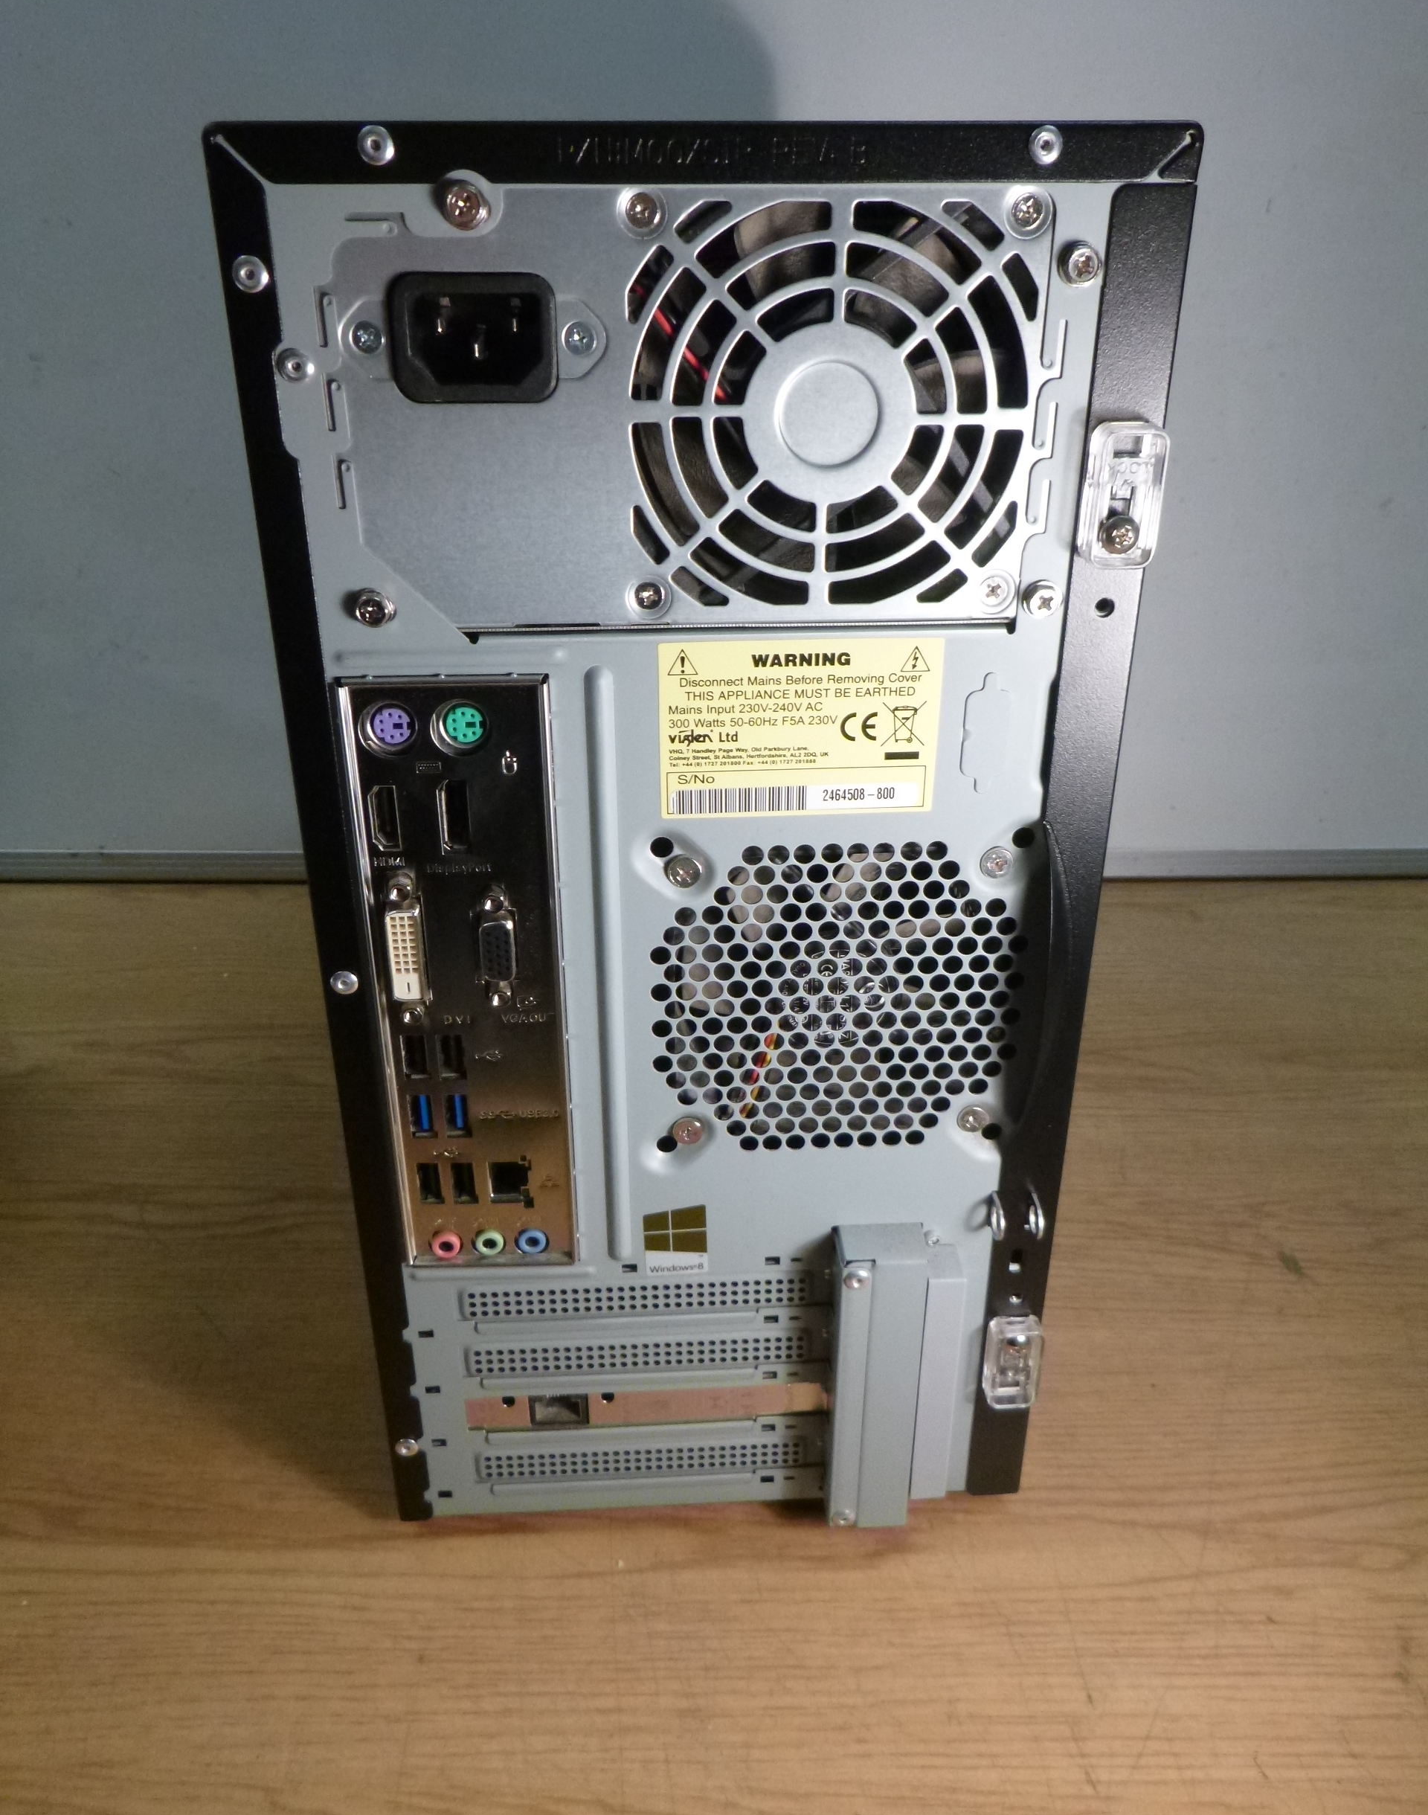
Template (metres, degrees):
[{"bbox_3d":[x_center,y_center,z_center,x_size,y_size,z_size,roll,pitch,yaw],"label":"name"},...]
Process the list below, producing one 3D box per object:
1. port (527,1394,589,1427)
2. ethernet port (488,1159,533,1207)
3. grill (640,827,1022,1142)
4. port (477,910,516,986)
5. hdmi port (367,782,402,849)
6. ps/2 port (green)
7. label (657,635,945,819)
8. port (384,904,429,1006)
[{"bbox_3d":[-0.043,0.140,0.390,0.017,0.012,0.009,-1,27,-2],"label":"port"},{"bbox_3d":[-0.052,0.068,0.358,0.011,0.015,0.012,-2,27,-3],"label":"ethernet port"},{"bbox_3d":[0.030,0.021,0.330,0.089,0.087,0.003,-2,27,-3],"label":"grill"},{"bbox_3d":[-0.050,0.008,0.321,0.009,0.017,0.010,-2,27,-3],"label":"port"},{"bbox_3d":[-0.073,-0.022,0.308,0.006,0.015,0.009,-2,27,-3],"label":"hdmi port"},{"bbox_3d":[-0.054,-0.041,0.295,0.011,0.011,0.009,-2,27,-3],"label":"ps/2 port (green)"},{"bbox_3d":[0.019,-0.039,0.299,0.061,0.040,0.001,-2,27,-3],"label":"label"},{"bbox_3d":[-0.071,0.009,0.320,0.009,0.024,0.010,-2,27,-3],"label":"port"}]

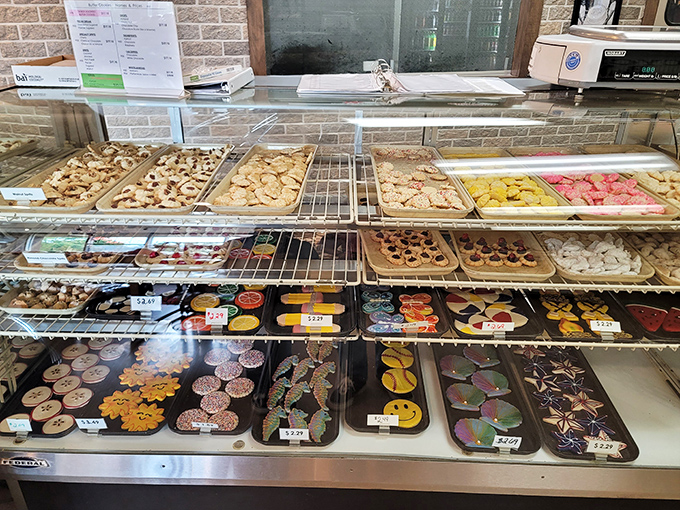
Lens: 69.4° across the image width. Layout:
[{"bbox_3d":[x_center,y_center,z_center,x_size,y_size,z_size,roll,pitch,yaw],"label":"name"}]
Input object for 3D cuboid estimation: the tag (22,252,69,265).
[{"bbox_3d":[-0.702,0.009,1.175,0.101,0.034,0.003,1,40,1],"label":"tag"}]

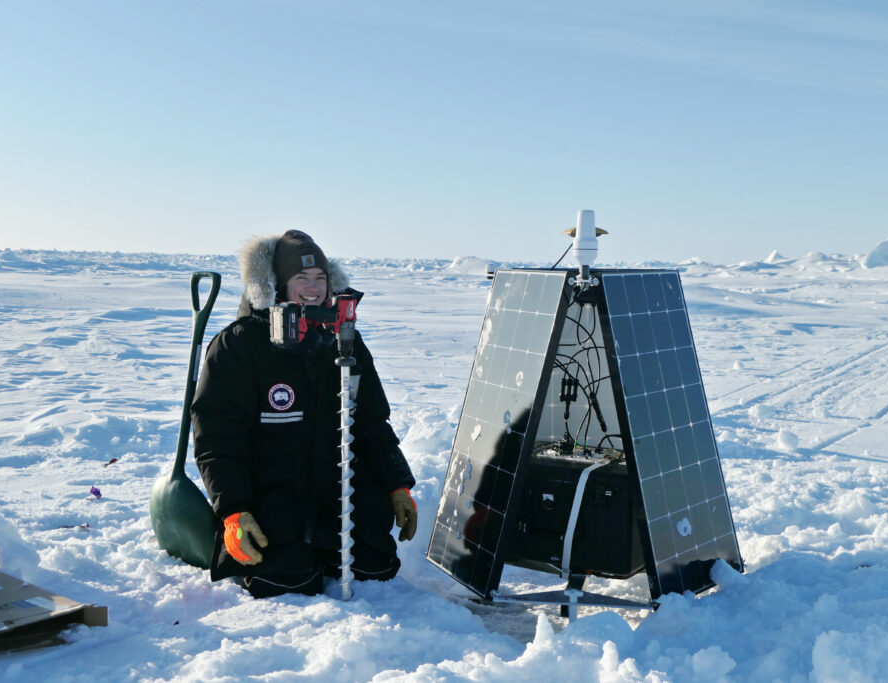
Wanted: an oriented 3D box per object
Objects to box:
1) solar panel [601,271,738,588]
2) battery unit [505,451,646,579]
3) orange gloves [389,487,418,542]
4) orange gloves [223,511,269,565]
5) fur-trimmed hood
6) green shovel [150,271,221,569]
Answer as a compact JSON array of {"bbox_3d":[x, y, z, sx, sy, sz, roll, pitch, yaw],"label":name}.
[{"bbox_3d":[0.721,0.284,3.748,0.032,1.040,0.535,-14,-5,39],"label":"solar panel"},{"bbox_3d":[0.473,0.554,3.965,0.480,0.345,0.390,3,5,31],"label":"battery unit"},{"bbox_3d":[-0.131,0.576,3.880,0.085,0.185,0.105,-2,5,-32],"label":"orange gloves"},{"bbox_3d":[-0.616,0.608,3.620,0.120,0.175,0.120,-2,5,-32],"label":"orange gloves"},{"bbox_3d":[-0.497,-0.213,3.880,0.330,0.280,0.240,-2,5,-32],"label":"fur-trimmed hood"},{"bbox_3d":[-0.884,0.281,4.050,0.340,1.070,0.180,5,1,43],"label":"green shovel"}]

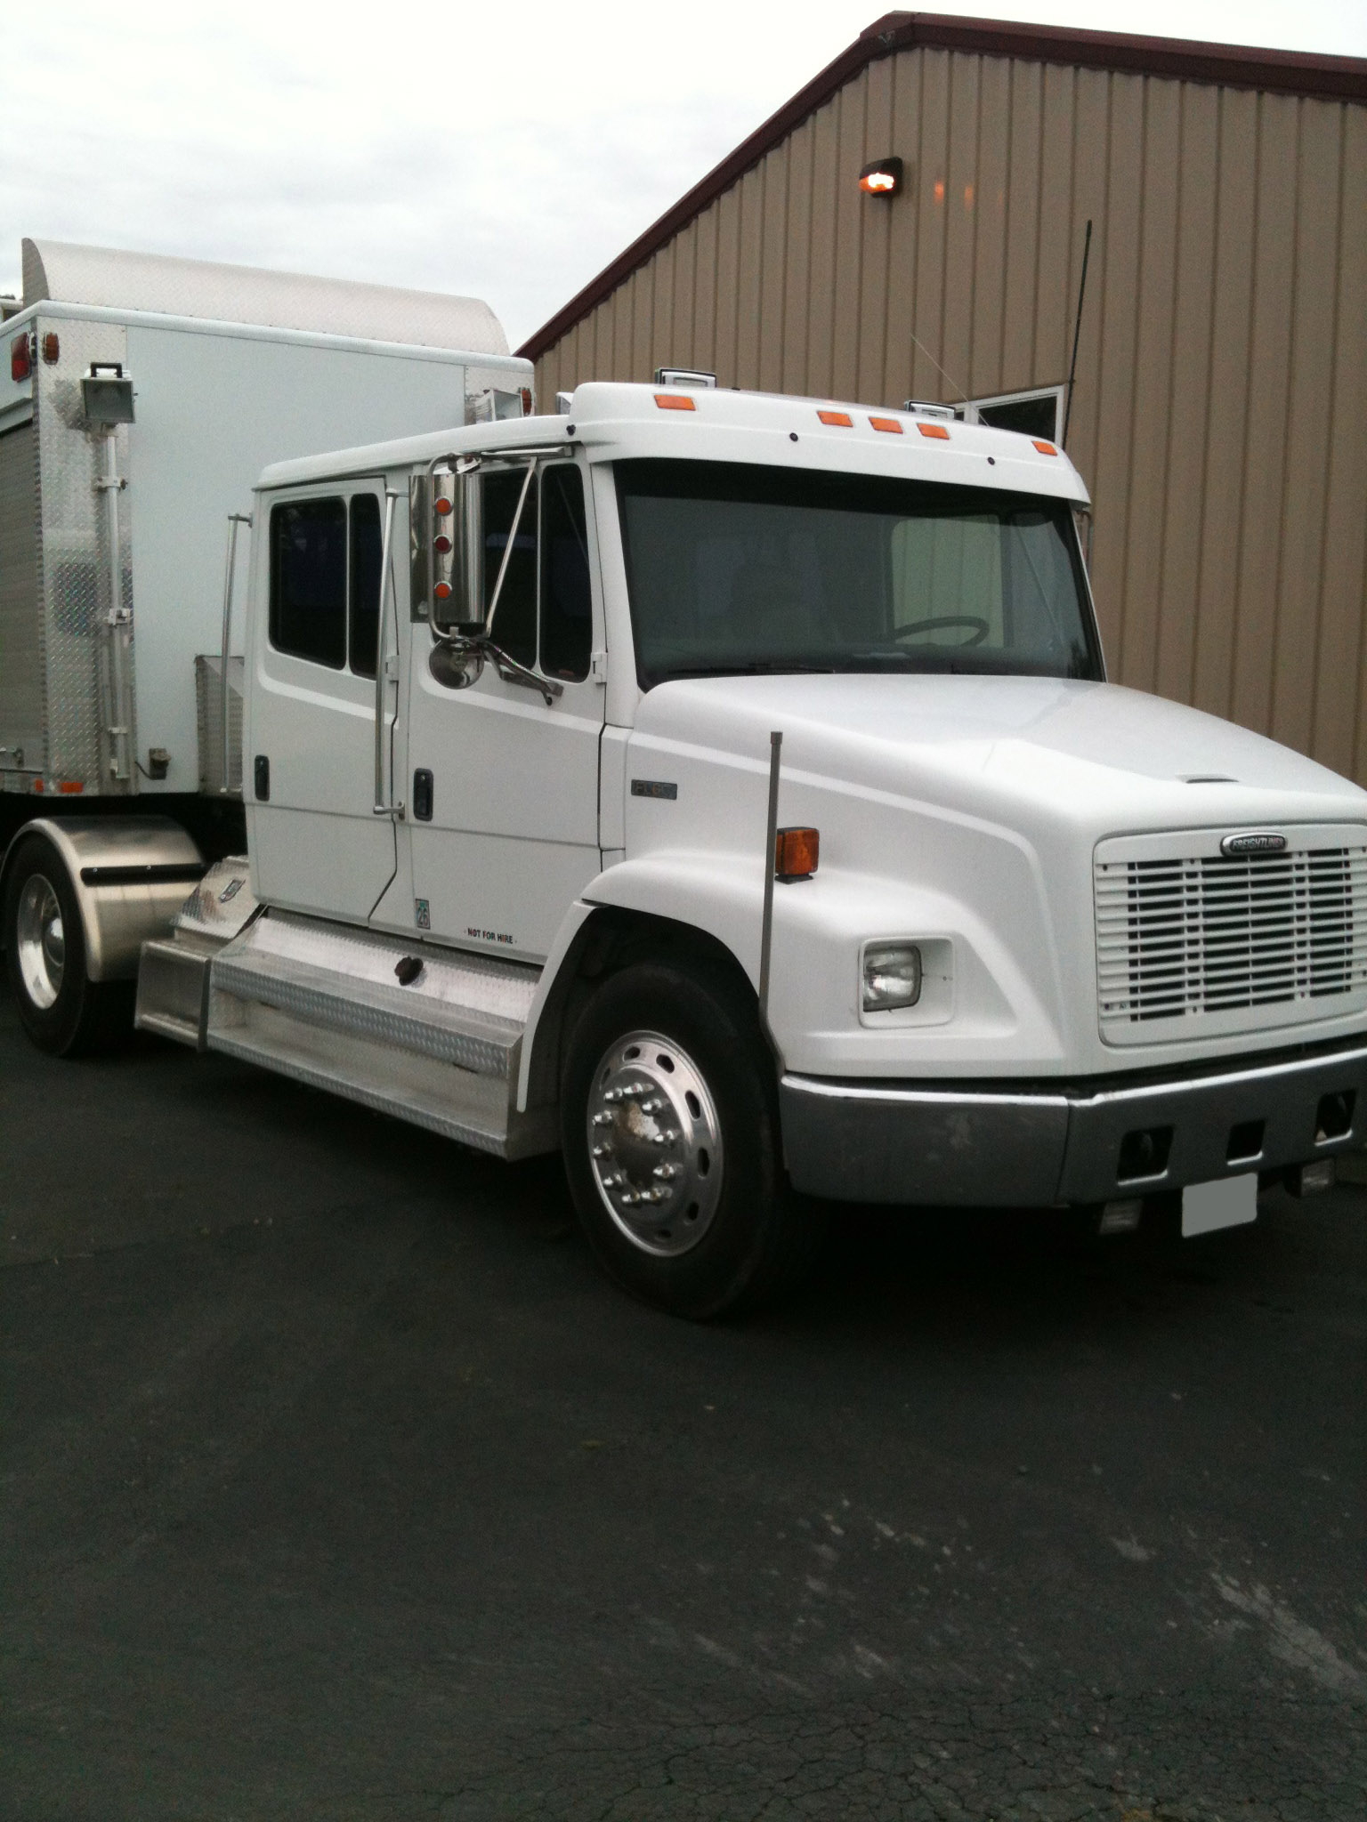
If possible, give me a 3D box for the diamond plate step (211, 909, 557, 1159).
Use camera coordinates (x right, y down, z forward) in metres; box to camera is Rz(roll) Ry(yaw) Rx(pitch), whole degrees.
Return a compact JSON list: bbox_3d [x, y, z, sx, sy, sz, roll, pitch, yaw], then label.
[{"bbox_3d":[-1.049,0.363,6.336,0.320,0.540,2.150,-4,8,-37],"label":"diamond plate step"}]

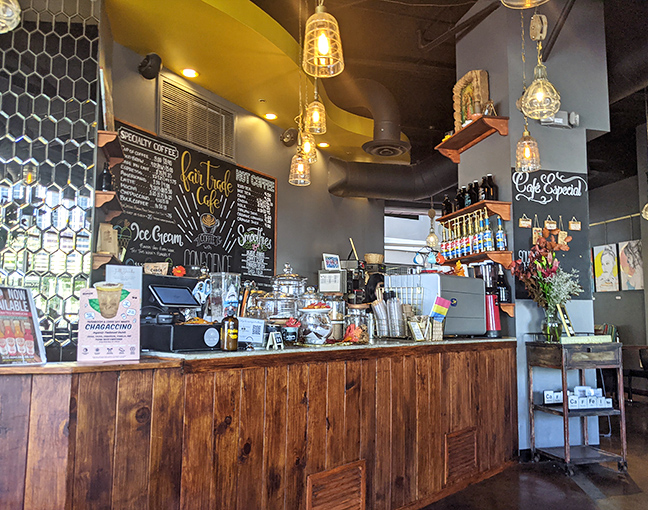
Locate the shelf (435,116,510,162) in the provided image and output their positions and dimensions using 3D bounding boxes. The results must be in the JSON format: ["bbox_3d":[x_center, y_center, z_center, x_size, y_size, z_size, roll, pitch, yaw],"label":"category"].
[{"bbox_3d":[1.330,-1.028,4.854,0.236,0.157,0.912,2,-7,-13],"label":"shelf"}]

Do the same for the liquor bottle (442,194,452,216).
[{"bbox_3d":[1.266,-0.503,5.438,0.088,0.250,0.088,1,-7,0],"label":"liquor bottle"}]

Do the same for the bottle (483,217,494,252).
[{"bbox_3d":[1.357,-0.176,4.352,0.080,0.310,0.080,-4,-8,35],"label":"bottle"}]

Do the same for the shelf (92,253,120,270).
[{"bbox_3d":[-2.040,0.097,5.041,0.180,0.142,0.680,2,-7,-13],"label":"shelf"}]

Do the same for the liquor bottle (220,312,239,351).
[{"bbox_3d":[-0.405,0.333,2.303,0.073,0.170,0.073,4,-7,-25],"label":"liquor bottle"}]

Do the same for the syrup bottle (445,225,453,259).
[{"bbox_3d":[1.171,-0.122,4.952,0.078,0.355,0.078,4,-7,-25],"label":"syrup bottle"}]

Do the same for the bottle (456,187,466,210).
[{"bbox_3d":[1.269,-0.500,4.910,0.105,0.254,0.105,2,-7,-13],"label":"bottle"}]

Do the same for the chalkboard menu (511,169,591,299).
[{"bbox_3d":[1.901,-0.170,4.408,0.720,1.081,0.020,2,-7,-13],"label":"chalkboard menu"}]

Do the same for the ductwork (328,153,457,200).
[{"bbox_3d":[1.242,-1.316,8.805,2.184,0.620,1.500,2,-7,-13],"label":"ductwork"}]

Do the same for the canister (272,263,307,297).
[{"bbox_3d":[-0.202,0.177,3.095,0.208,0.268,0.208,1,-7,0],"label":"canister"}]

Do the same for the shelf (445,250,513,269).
[{"bbox_3d":[1.406,0.095,5.031,0.264,0.148,0.900,2,-7,-15],"label":"shelf"}]

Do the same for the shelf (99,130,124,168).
[{"bbox_3d":[-1.631,-0.801,4.112,0.140,0.118,0.560,2,-7,-15],"label":"shelf"}]

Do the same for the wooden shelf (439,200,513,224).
[{"bbox_3d":[1.304,-0.307,4.707,0.241,0.153,0.882,2,-7,-13],"label":"wooden shelf"}]

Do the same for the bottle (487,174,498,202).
[{"bbox_3d":[1.396,-0.551,4.434,0.105,0.250,0.105,2,-7,-13],"label":"bottle"}]

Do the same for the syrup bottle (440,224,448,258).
[{"bbox_3d":[1.234,-0.124,5.424,0.080,0.375,0.080,1,-7,0],"label":"syrup bottle"}]

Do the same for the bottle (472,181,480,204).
[{"bbox_3d":[1.339,-0.529,4.655,0.105,0.255,0.105,2,-7,-13],"label":"bottle"}]

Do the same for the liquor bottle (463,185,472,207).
[{"bbox_3d":[1.296,-0.509,4.816,0.105,0.250,0.105,2,-7,-13],"label":"liquor bottle"}]

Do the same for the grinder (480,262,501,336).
[{"bbox_3d":[1.360,0.373,4.400,0.280,0.630,0.180,-6,-9,44],"label":"grinder"}]

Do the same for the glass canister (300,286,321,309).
[{"bbox_3d":[-0.081,0.343,3.334,0.155,0.290,0.155,2,-7,-13],"label":"glass canister"}]

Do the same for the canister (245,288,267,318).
[{"bbox_3d":[-0.368,0.265,2.890,0.120,0.171,0.120,1,-7,0],"label":"canister"}]

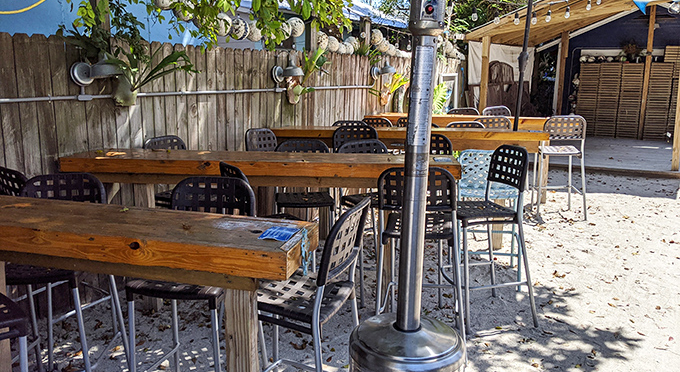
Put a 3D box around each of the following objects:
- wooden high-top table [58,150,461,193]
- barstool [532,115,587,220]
[{"bbox_3d":[-0.519,0.325,3.668,2.560,1.085,0.410,1,13,3],"label":"wooden high-top table"},{"bbox_3d":[2.490,-0.232,6.026,0.530,1.120,0.490,1,12,9],"label":"barstool"}]

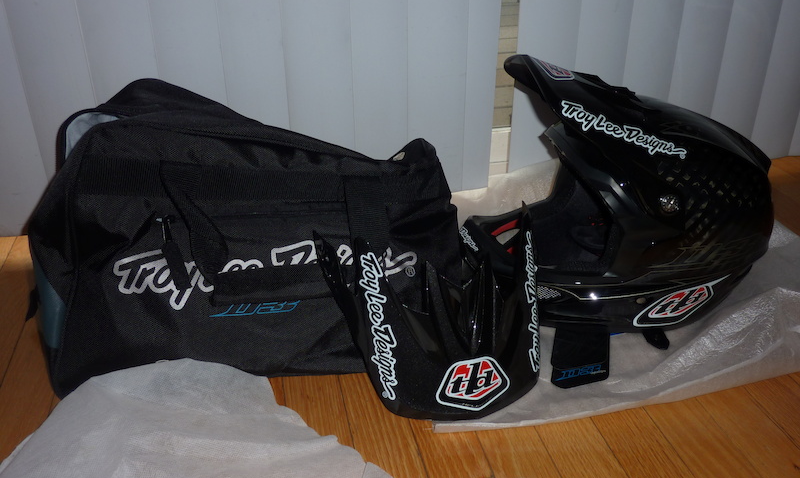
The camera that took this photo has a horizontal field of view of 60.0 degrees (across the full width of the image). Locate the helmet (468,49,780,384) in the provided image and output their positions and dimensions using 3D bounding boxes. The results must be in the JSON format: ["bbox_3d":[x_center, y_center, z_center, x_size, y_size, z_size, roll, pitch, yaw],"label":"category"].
[{"bbox_3d":[0.264,-0.068,0.819,0.380,0.287,0.250,-4,27,-7],"label":"helmet"}]

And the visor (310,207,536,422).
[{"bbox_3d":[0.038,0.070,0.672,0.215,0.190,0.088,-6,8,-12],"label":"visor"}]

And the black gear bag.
[{"bbox_3d":[-0.172,-0.032,0.768,0.450,0.270,0.262,-3,27,-6],"label":"black gear bag"}]

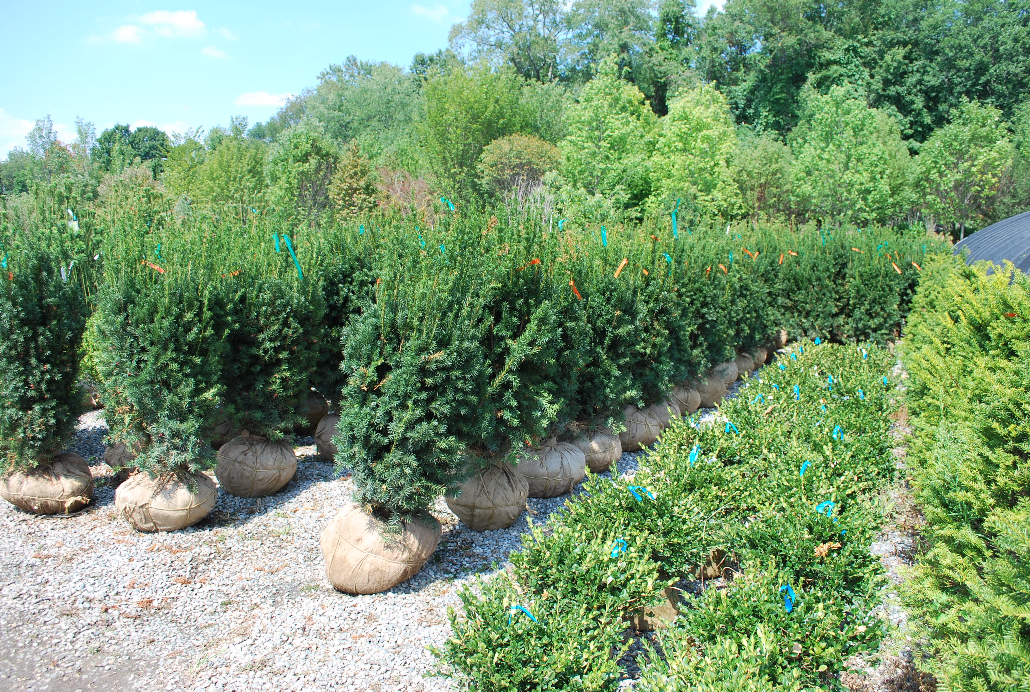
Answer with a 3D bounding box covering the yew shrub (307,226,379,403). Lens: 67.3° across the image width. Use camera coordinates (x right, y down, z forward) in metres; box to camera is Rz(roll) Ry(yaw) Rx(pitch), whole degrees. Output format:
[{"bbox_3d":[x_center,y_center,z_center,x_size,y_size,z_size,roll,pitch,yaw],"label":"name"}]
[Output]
[{"bbox_3d":[-1.202,-0.200,5.523,0.621,1.341,0.621,0,8,0],"label":"yew shrub"}]

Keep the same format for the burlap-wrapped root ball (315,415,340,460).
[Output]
[{"bbox_3d":[-1.210,0.661,5.649,0.487,0.353,0.487,0,8,0],"label":"burlap-wrapped root ball"}]

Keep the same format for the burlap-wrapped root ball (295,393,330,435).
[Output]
[{"bbox_3d":[-1.779,0.553,6.398,0.471,0.349,0.471,0,8,0],"label":"burlap-wrapped root ball"}]

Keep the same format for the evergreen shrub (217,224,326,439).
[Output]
[{"bbox_3d":[-1.509,-0.085,4.778,0.637,1.324,0.637,0,8,0],"label":"evergreen shrub"}]

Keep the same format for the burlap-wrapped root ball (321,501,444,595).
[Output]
[{"bbox_3d":[-0.626,0.948,3.656,0.551,0.364,0.551,0,8,0],"label":"burlap-wrapped root ball"}]

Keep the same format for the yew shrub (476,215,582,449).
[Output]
[{"bbox_3d":[0.020,-0.049,4.239,0.690,1.312,0.690,0,8,0],"label":"yew shrub"}]

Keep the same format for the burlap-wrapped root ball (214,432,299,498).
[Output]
[{"bbox_3d":[-1.638,0.753,4.901,0.481,0.388,0.481,0,8,0],"label":"burlap-wrapped root ball"}]

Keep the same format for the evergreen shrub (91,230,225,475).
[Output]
[{"bbox_3d":[-1.954,0.081,4.272,0.627,1.270,0.627,0,8,0],"label":"evergreen shrub"}]

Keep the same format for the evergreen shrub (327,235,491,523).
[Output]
[{"bbox_3d":[-0.464,0.143,3.538,0.710,1.360,0.710,0,8,0],"label":"evergreen shrub"}]

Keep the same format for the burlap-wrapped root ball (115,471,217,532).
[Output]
[{"bbox_3d":[-1.972,0.875,4.389,0.512,0.295,0.512,0,8,0],"label":"burlap-wrapped root ball"}]

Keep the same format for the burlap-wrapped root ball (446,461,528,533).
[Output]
[{"bbox_3d":[-0.160,0.846,4.370,0.462,0.359,0.462,0,8,0],"label":"burlap-wrapped root ball"}]

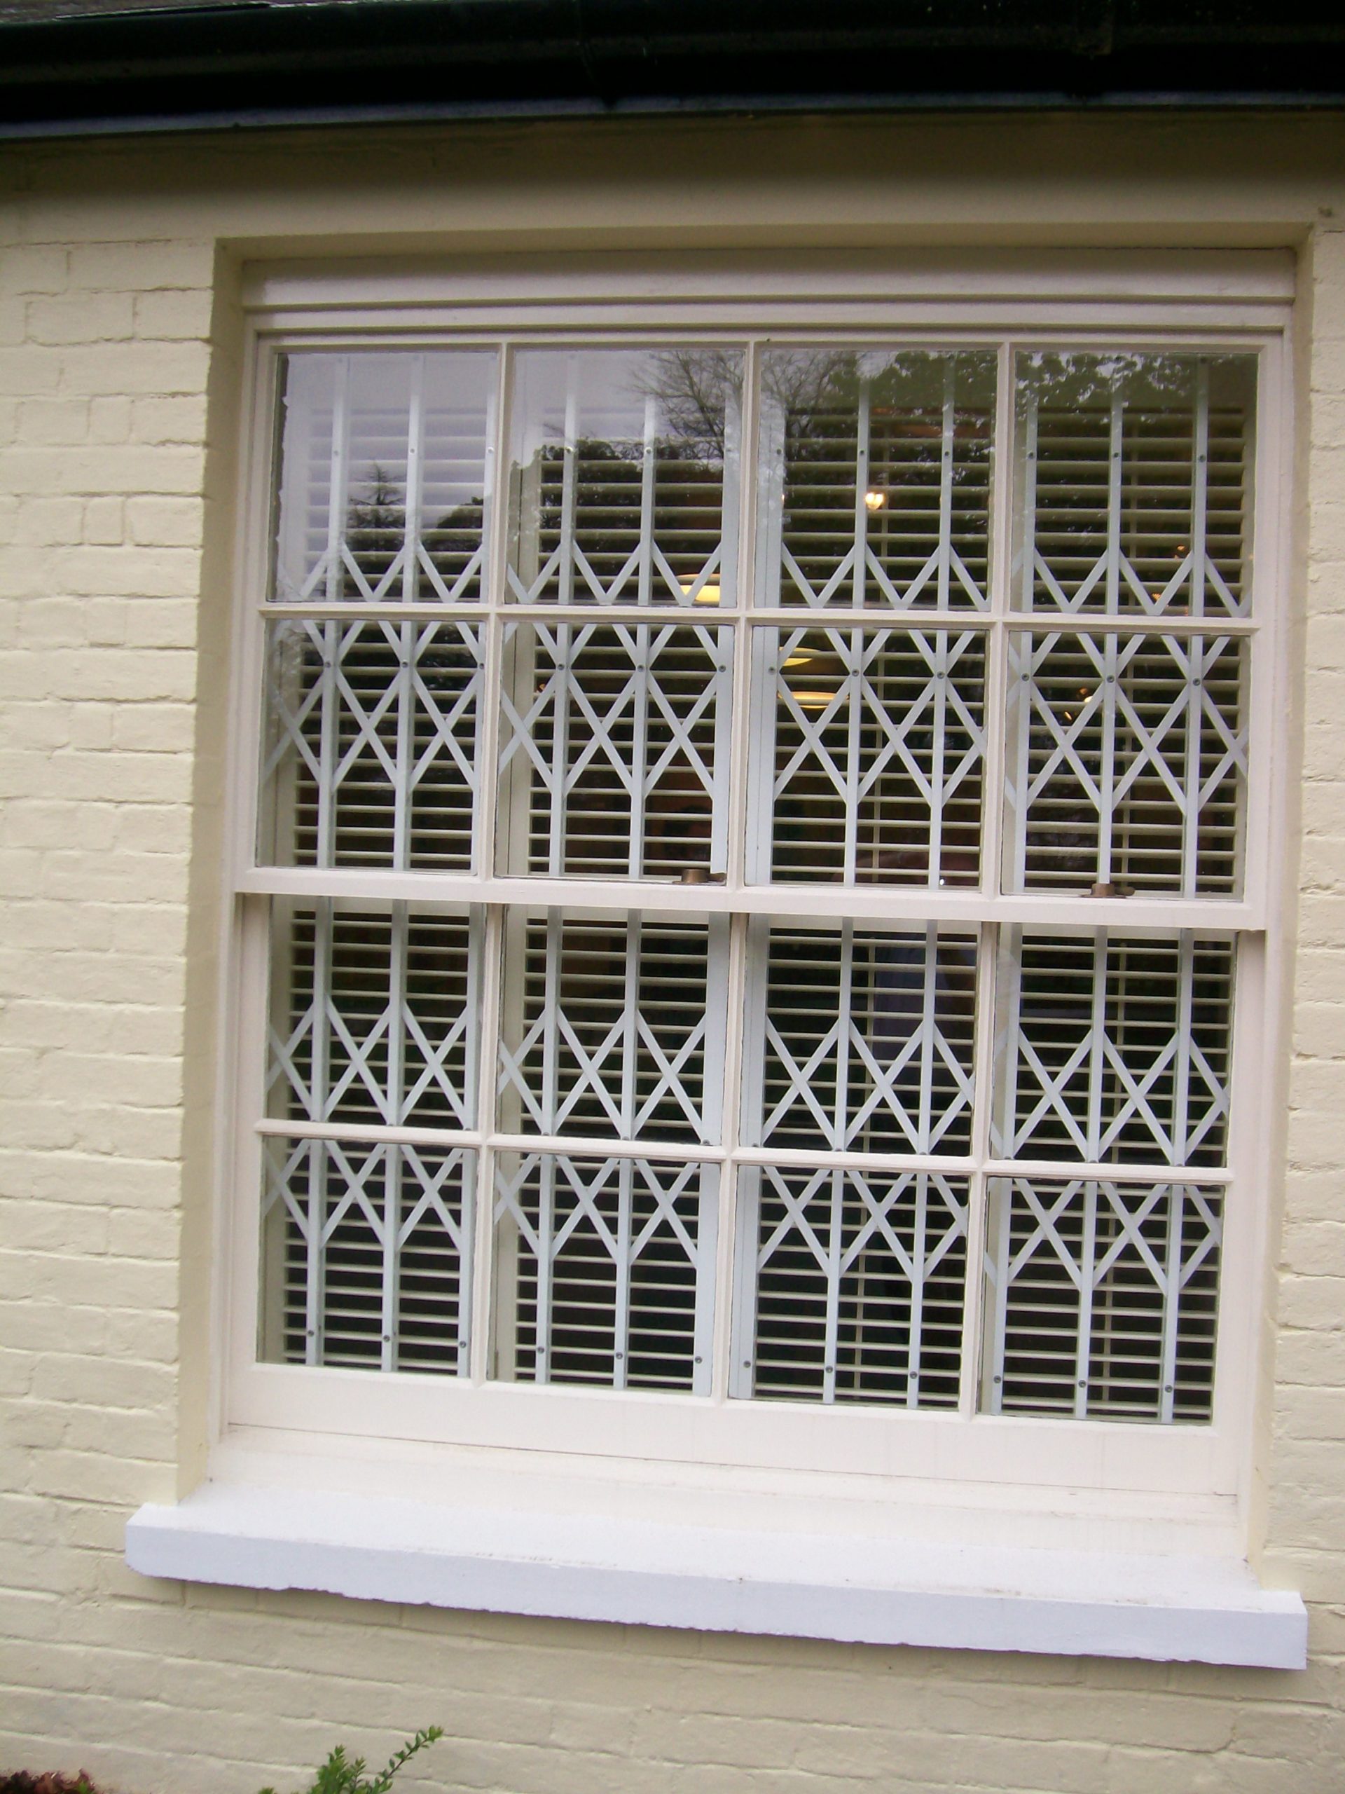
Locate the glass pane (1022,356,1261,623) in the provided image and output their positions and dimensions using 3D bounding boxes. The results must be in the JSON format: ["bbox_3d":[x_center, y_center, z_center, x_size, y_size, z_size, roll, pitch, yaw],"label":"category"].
[{"bbox_3d":[0.674,-0.603,2.647,0.328,0.381,0.020,2,0,7],"label":"glass pane"}]

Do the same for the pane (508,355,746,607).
[{"bbox_3d":[-0.073,-0.633,2.735,0.341,0.381,0.020,2,0,7],"label":"pane"}]

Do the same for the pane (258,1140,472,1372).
[{"bbox_3d":[-0.478,0.557,2.833,0.327,0.350,0.020,2,0,7],"label":"pane"}]

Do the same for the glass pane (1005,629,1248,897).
[{"bbox_3d":[0.693,-0.205,2.764,0.362,0.405,0.030,2,1,7],"label":"glass pane"}]

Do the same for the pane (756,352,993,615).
[{"bbox_3d":[0.298,-0.613,2.670,0.346,0.380,0.012,2,1,8],"label":"pane"}]

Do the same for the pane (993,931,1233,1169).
[{"bbox_3d":[0.668,0.230,2.741,0.352,0.365,0.015,2,1,7],"label":"pane"}]

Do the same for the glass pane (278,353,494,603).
[{"bbox_3d":[-0.444,-0.643,2.778,0.330,0.379,0.020,2,0,7],"label":"glass pane"}]

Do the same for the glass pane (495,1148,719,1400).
[{"bbox_3d":[-0.107,0.576,2.790,0.334,0.350,0.020,2,0,7],"label":"glass pane"}]

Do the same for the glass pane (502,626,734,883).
[{"bbox_3d":[-0.092,-0.235,2.862,0.368,0.405,0.030,2,1,7],"label":"glass pane"}]

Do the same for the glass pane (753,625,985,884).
[{"bbox_3d":[0.286,-0.203,2.676,0.345,0.384,0.012,2,1,8],"label":"glass pane"}]

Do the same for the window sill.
[{"bbox_3d":[0.041,0.979,2.657,1.680,0.086,0.186,2,1,7],"label":"window sill"}]

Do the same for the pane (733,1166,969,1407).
[{"bbox_3d":[0.273,0.601,2.794,0.360,0.365,0.015,2,1,7],"label":"pane"}]

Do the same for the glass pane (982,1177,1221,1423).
[{"bbox_3d":[0.652,0.610,2.756,0.339,0.344,0.030,2,0,7],"label":"glass pane"}]

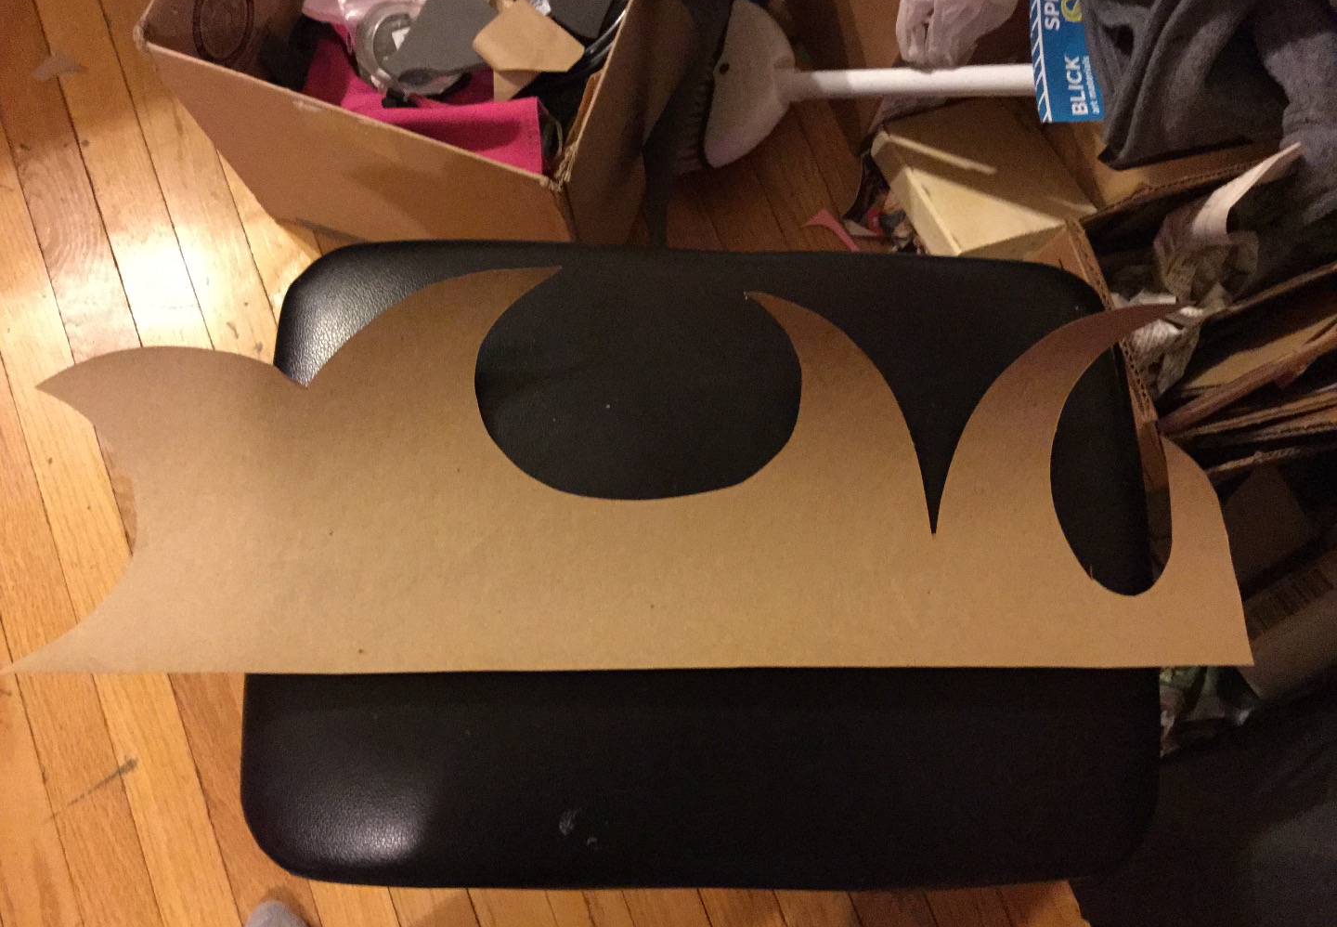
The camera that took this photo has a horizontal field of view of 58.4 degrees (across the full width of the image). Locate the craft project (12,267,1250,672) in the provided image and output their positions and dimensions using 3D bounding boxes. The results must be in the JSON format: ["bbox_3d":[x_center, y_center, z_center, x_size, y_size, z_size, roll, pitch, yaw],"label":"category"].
[{"bbox_3d":[-0.012,-0.002,0.616,0.617,0.006,0.212,0,77,-3],"label":"craft project"}]

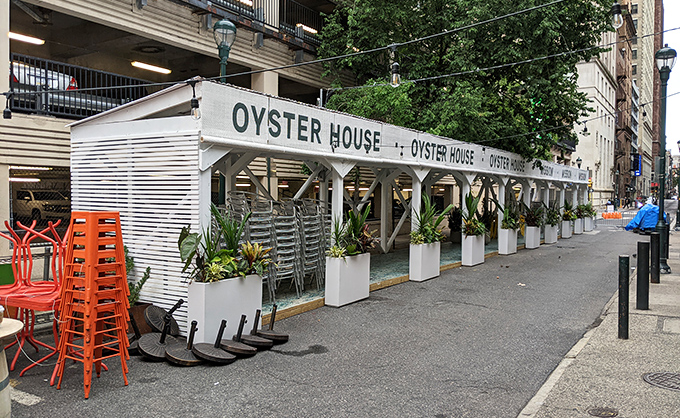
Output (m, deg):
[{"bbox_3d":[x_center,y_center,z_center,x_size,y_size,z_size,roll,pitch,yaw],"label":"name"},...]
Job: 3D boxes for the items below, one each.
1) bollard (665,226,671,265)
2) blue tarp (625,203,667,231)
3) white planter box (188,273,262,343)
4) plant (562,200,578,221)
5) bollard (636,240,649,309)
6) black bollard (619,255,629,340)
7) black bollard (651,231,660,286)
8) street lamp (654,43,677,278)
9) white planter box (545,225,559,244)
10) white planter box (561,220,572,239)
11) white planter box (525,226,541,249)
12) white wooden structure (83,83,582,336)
[{"bbox_3d":[8.665,0.864,14.034,0.140,0.960,0.140,2,2,34],"label":"bollard"},{"bbox_3d":[14.661,0.438,25.452,1.790,1.410,1.600,2,2,34],"label":"blue tarp"},{"bbox_3d":[-1.343,1.172,6.319,0.270,0.730,0.910,2,2,34],"label":"white planter box"},{"bbox_3d":[9.796,0.033,22.633,0.550,0.900,0.750,2,2,34],"label":"plant"},{"bbox_3d":[4.454,0.978,7.788,0.158,0.980,0.158,2,2,34],"label":"bollard"},{"bbox_3d":[3.296,1.020,6.145,0.106,0.960,0.106,2,2,34],"label":"black bollard"},{"bbox_3d":[6.064,0.943,10.175,0.150,0.955,0.150,2,2,34],"label":"black bollard"},{"bbox_3d":[7.122,-1.073,11.627,0.430,4.930,0.430,2,2,34],"label":"street lamp"},{"bbox_3d":[8.036,0.892,20.158,0.262,0.735,0.910,2,2,34],"label":"white planter box"},{"bbox_3d":[9.725,0.843,22.637,0.262,0.735,0.910,2,2,34],"label":"white planter box"},{"bbox_3d":[6.565,0.934,18.015,0.262,0.735,0.910,2,2,34],"label":"white planter box"},{"bbox_3d":[4.261,-0.226,17.390,2.990,3.040,25.100,2,2,34],"label":"white wooden structure"}]

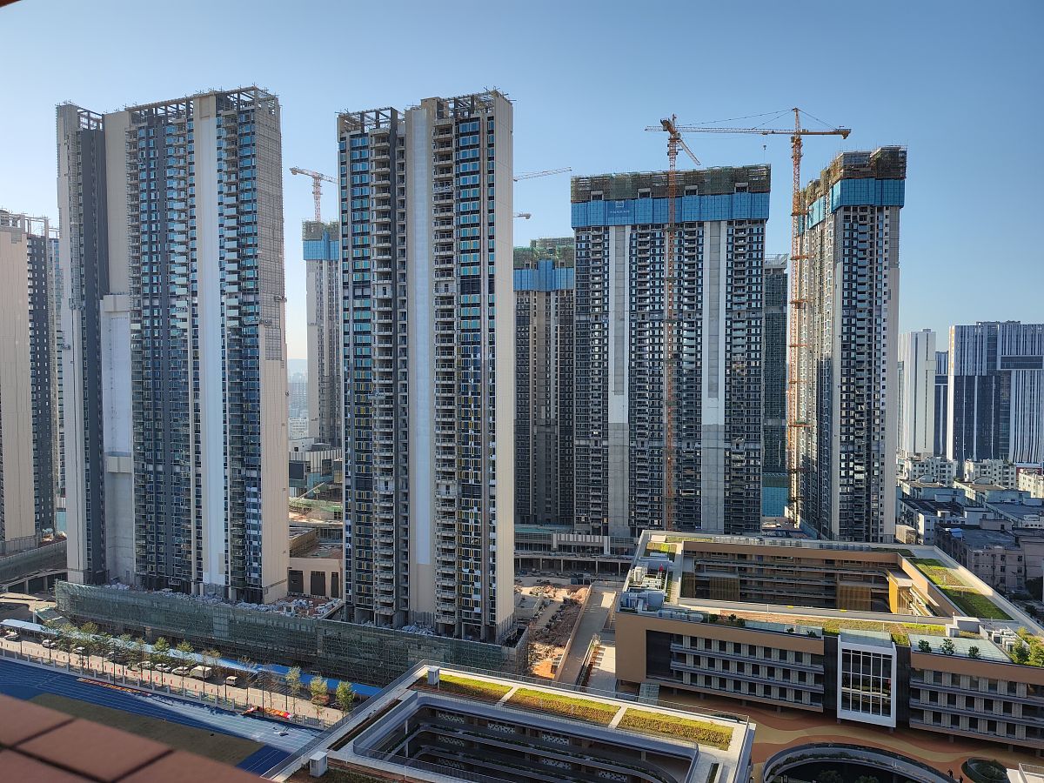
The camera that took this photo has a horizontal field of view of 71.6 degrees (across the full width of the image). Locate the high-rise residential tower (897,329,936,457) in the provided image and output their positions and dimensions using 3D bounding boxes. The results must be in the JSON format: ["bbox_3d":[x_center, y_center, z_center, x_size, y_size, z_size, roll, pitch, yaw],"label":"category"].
[{"bbox_3d":[301.640,4.710,553.830,17.750,101.220,30.000,0,2,12],"label":"high-rise residential tower"}]

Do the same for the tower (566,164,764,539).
[{"bbox_3d":[57.250,-13.640,282.240,73.000,137.500,20.000,0,2,13],"label":"tower"}]

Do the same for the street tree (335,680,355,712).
[{"bbox_3d":[-40.410,70.790,164.740,4.200,9.600,4.200,1,2,21],"label":"street tree"}]

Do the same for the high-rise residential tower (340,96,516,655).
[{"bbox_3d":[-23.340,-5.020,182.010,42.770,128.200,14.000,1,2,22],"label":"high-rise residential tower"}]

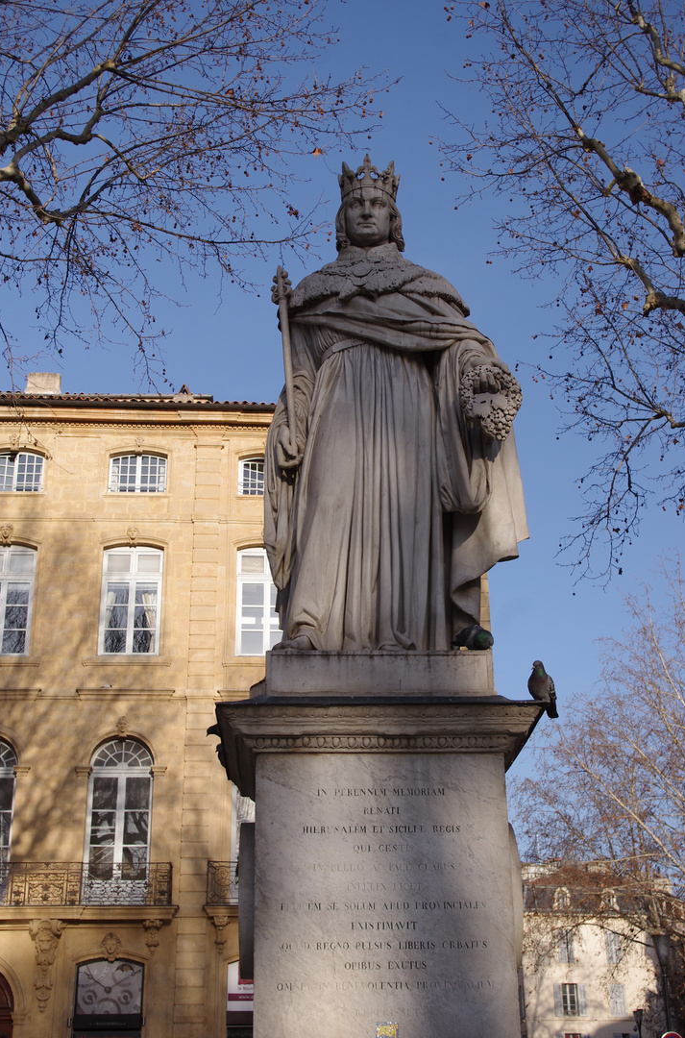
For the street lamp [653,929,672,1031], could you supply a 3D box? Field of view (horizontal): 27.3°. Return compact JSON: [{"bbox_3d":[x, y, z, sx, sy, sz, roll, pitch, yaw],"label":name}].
[{"bbox_3d":[5.901,9.948,24.807,0.380,5.120,0.380,0,-25,-2],"label":"street lamp"}]

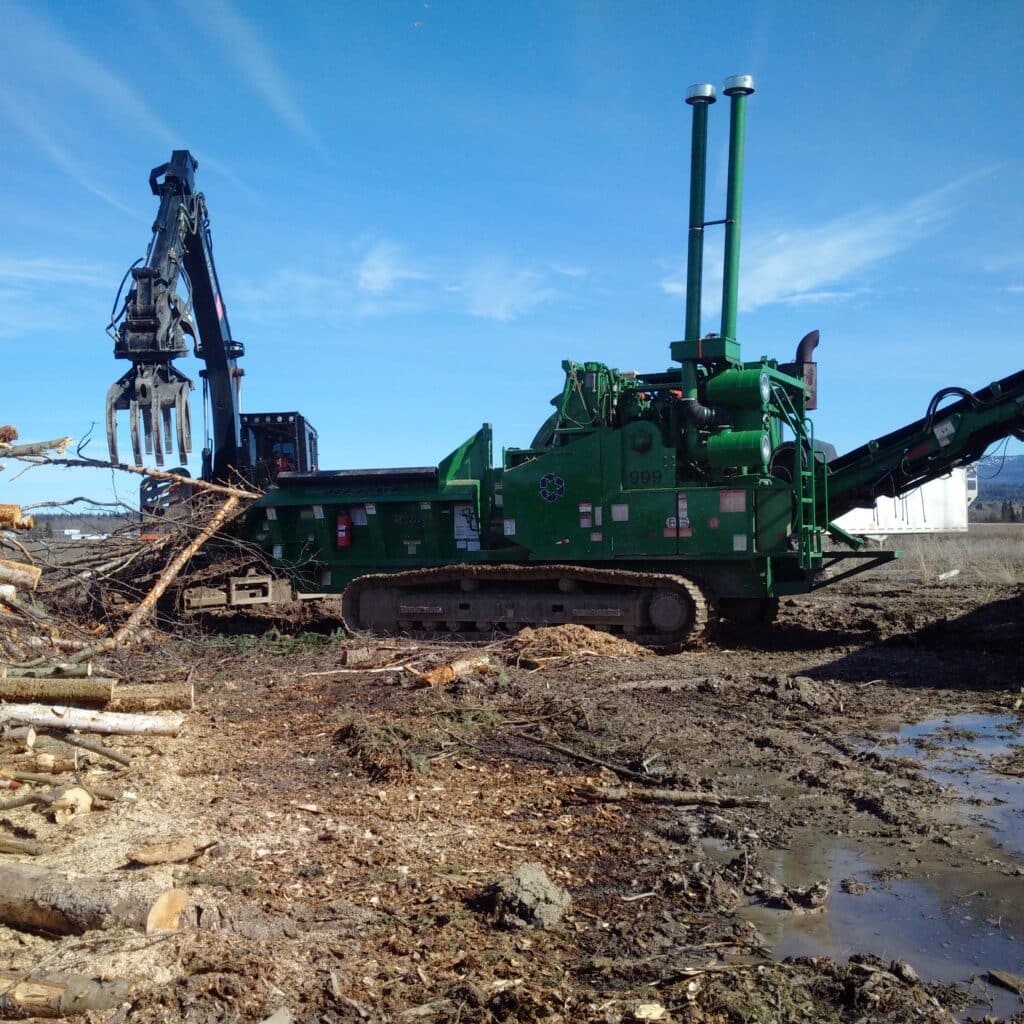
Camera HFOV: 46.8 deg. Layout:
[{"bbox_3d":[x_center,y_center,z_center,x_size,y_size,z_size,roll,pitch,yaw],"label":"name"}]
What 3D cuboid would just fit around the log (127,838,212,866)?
[{"bbox_3d":[-1.611,1.594,5.605,0.400,0.085,0.130,-1,-1,-17],"label":"log"}]

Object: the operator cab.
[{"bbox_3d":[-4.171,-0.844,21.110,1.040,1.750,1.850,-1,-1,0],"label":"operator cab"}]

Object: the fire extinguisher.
[{"bbox_3d":[-2.307,0.252,16.299,0.190,0.520,0.190,-1,-1,23],"label":"fire extinguisher"}]

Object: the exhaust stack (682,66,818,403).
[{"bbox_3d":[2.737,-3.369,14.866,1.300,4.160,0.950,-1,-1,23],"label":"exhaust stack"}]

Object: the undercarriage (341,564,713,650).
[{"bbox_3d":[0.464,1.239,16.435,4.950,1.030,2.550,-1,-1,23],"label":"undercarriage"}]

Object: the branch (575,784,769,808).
[{"bbox_3d":[0.884,1.573,6.585,1.080,0.085,0.100,-1,-1,11],"label":"branch"}]

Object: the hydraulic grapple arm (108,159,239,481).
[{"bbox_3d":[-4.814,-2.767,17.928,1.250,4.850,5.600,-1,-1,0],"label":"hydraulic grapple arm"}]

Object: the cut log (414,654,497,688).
[{"bbox_3d":[-0.545,1.598,11.985,0.190,0.190,1.080,-1,-1,40],"label":"cut log"}]

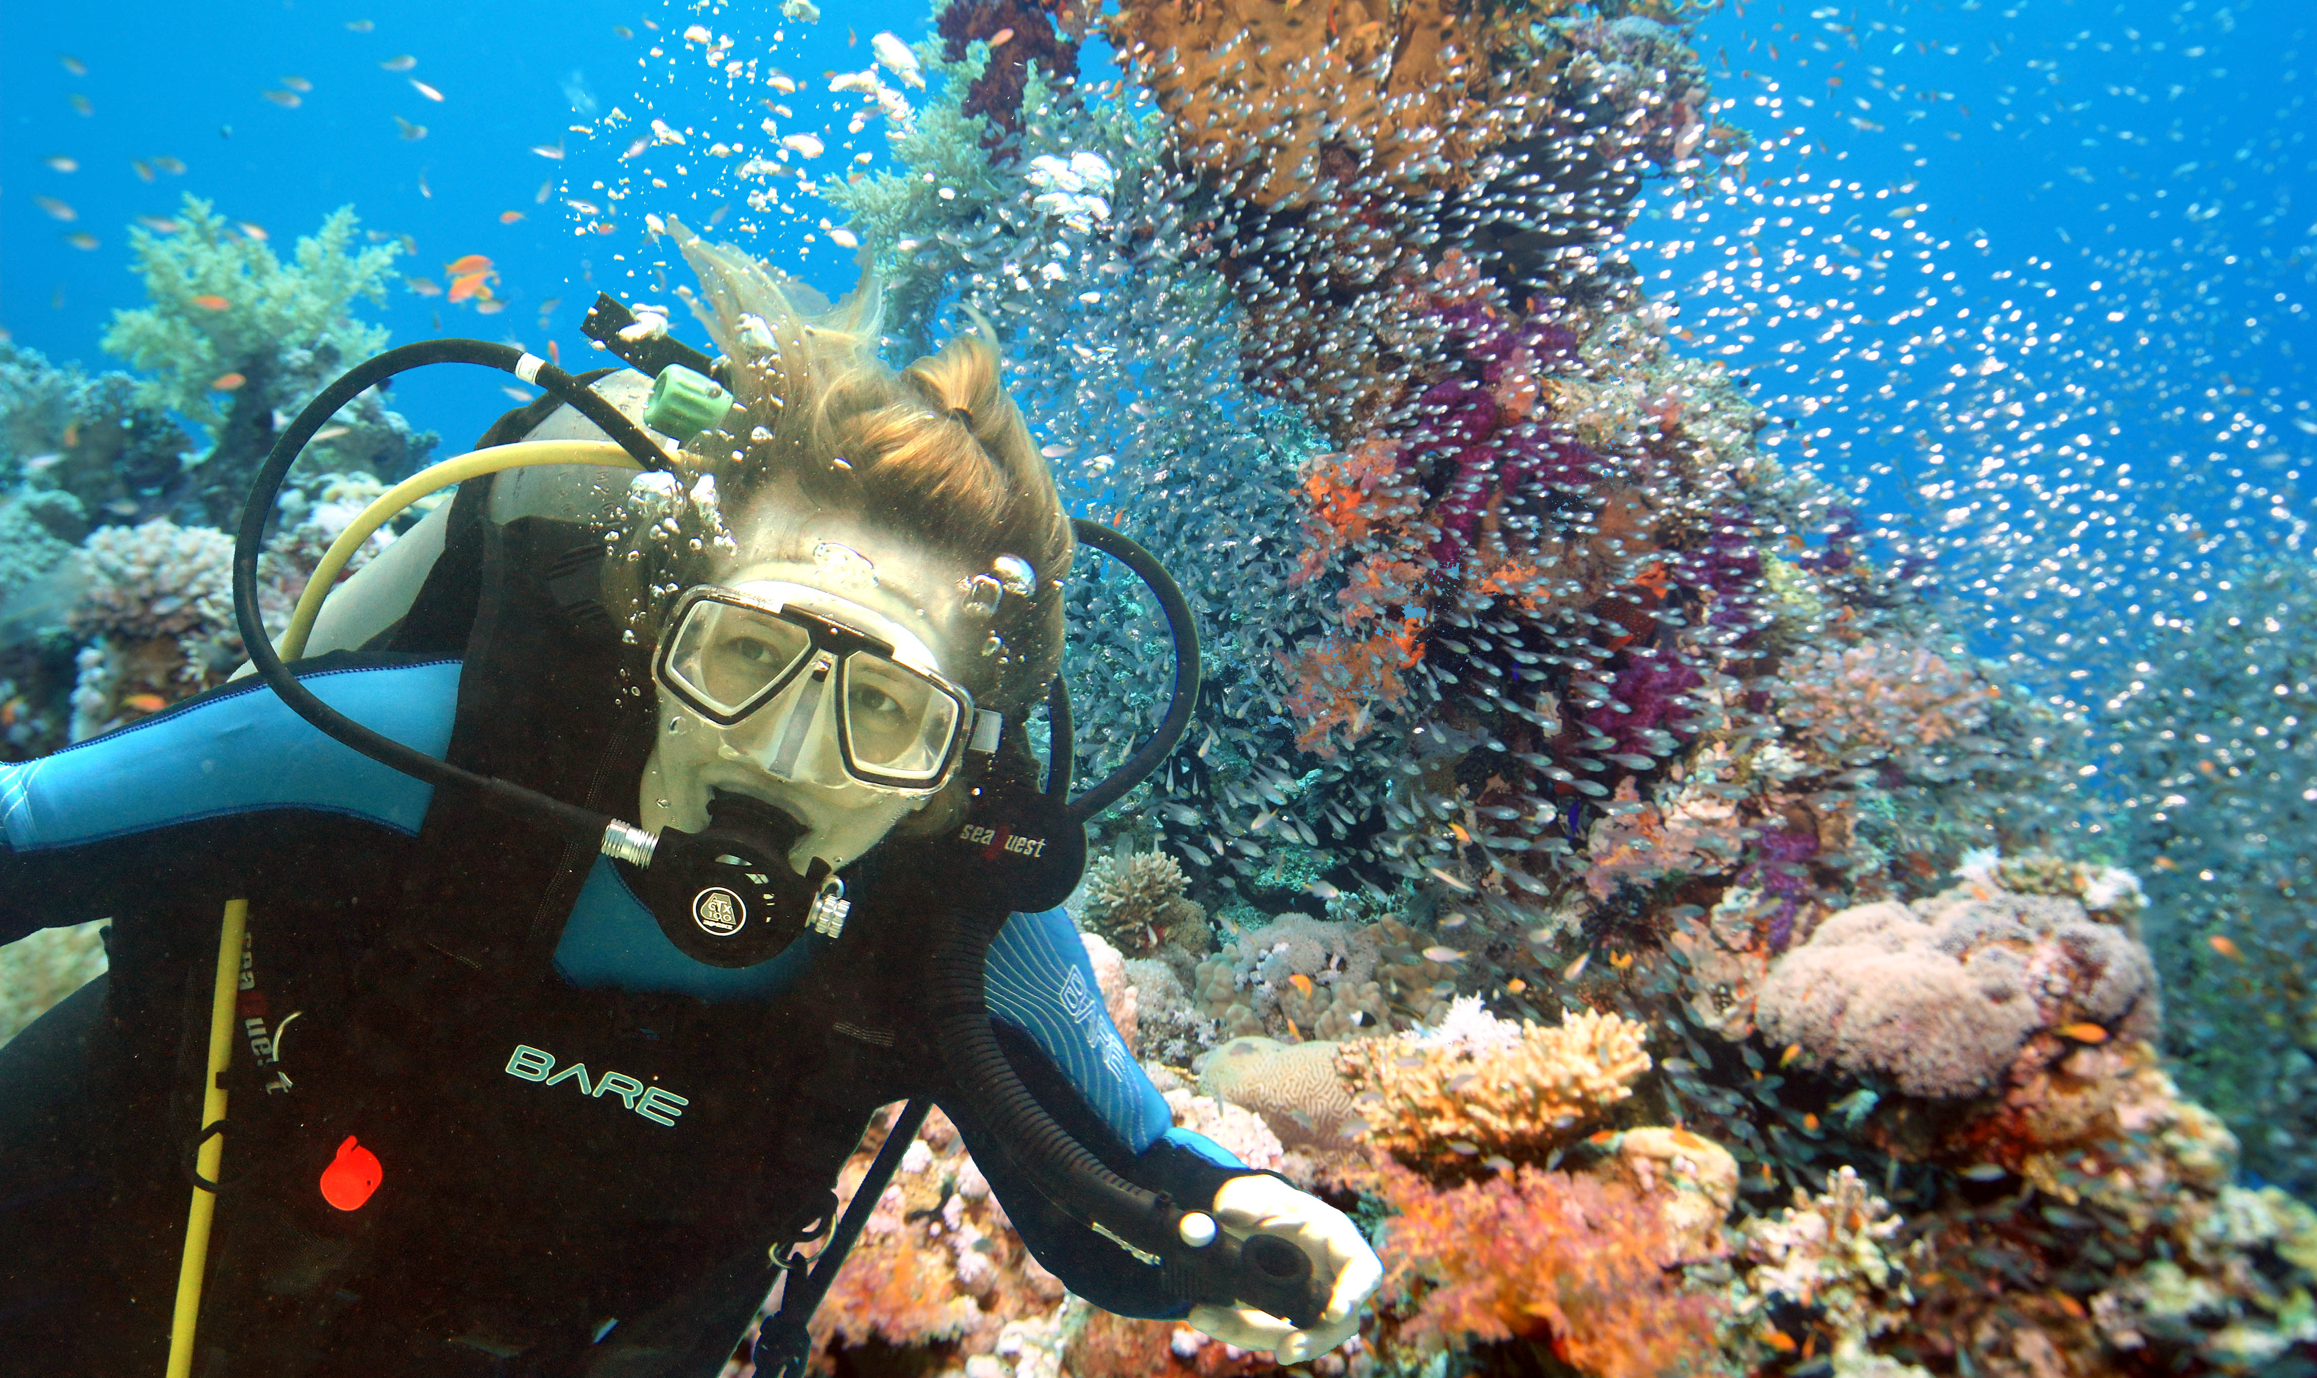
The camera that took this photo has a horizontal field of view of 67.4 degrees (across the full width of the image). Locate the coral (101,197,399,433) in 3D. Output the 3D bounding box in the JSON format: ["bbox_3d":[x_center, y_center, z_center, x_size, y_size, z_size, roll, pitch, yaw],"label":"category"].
[{"bbox_3d":[-1.281,-0.522,2.450,0.400,0.320,0.340,-1,3,-27],"label":"coral"}]

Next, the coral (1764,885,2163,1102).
[{"bbox_3d":[0.857,0.329,1.850,0.390,0.200,0.300,1,3,25],"label":"coral"}]

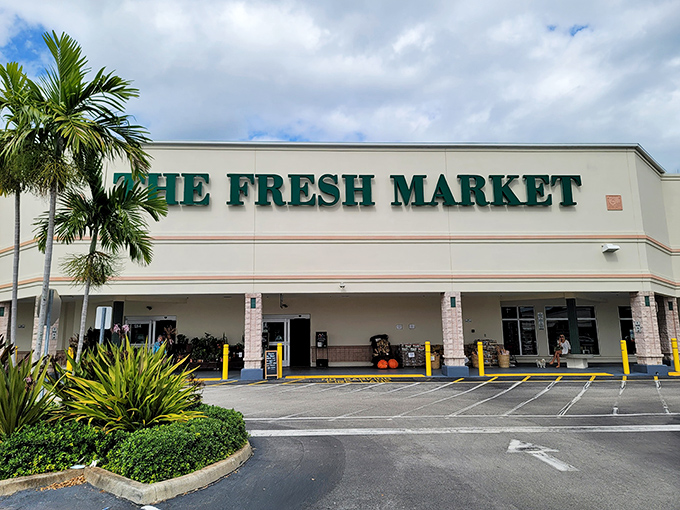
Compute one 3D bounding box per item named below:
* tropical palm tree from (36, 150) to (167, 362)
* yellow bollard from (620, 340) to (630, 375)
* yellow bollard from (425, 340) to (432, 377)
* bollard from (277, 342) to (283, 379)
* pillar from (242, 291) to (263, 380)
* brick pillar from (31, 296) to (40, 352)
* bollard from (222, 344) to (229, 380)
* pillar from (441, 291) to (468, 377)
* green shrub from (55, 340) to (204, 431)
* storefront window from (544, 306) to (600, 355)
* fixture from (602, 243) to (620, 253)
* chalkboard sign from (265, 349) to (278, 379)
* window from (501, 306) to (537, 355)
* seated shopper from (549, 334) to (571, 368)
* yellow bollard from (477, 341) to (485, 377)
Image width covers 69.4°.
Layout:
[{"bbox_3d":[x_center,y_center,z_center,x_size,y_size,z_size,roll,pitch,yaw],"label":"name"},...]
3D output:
[{"bbox_3d":[-4.957,0.496,10.056,2.600,5.527,2.600,0,-9,-3],"label":"tropical palm tree"},{"bbox_3d":[10.526,3.764,18.095,0.185,1.224,0.185,0,-10,-2],"label":"yellow bollard"},{"bbox_3d":[3.214,3.771,17.813,0.185,1.211,0.185,0,-10,-2],"label":"yellow bollard"},{"bbox_3d":[-2.140,3.797,17.603,0.185,1.217,0.185,0,-10,-2],"label":"bollard"},{"bbox_3d":[-3.099,2.929,17.728,0.720,3.030,0.720,0,-10,-2],"label":"pillar"},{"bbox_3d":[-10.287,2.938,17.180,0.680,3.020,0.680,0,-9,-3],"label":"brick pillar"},{"bbox_3d":[-4.067,3.823,17.524,0.185,1.225,0.185,0,-10,-2],"label":"bollard"},{"bbox_3d":[4.181,2.887,18.015,0.720,3.026,0.720,0,-10,-2],"label":"pillar"},{"bbox_3d":[-2.779,1.755,6.387,1.900,1.320,1.750,0,-10,-2],"label":"green shrub"},{"bbox_3d":[10.912,3.545,23.026,2.426,2.289,0.120,0,-9,-3],"label":"storefront window"},{"bbox_3d":[10.123,-0.282,18.300,0.430,0.270,0.420,0,-10,-2],"label":"fixture"},{"bbox_3d":[-2.407,3.890,17.367,0.460,0.960,0.470,0,-9,-3],"label":"chalkboard sign"},{"bbox_3d":[8.417,3.529,22.919,1.567,2.279,0.120,0,-9,-3],"label":"window"},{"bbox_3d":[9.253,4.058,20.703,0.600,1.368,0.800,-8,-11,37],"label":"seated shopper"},{"bbox_3d":[5.042,3.725,17.592,0.172,1.185,0.172,0,-9,-3],"label":"yellow bollard"}]

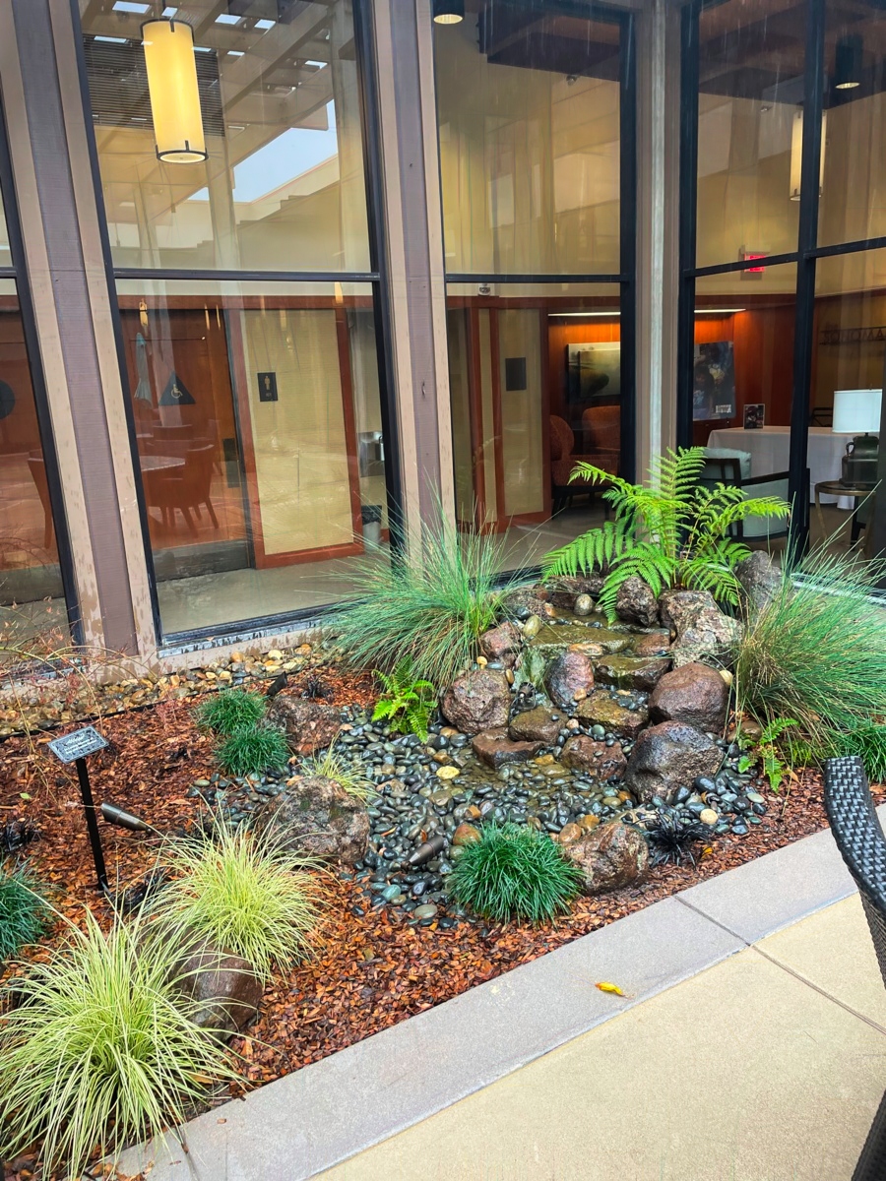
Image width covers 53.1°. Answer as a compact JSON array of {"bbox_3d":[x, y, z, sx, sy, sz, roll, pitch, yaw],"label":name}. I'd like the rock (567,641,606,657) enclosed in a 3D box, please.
[{"bbox_3d":[0.754,0.306,4.640,0.203,0.080,0.120,-1,14,9],"label":"rock"}]

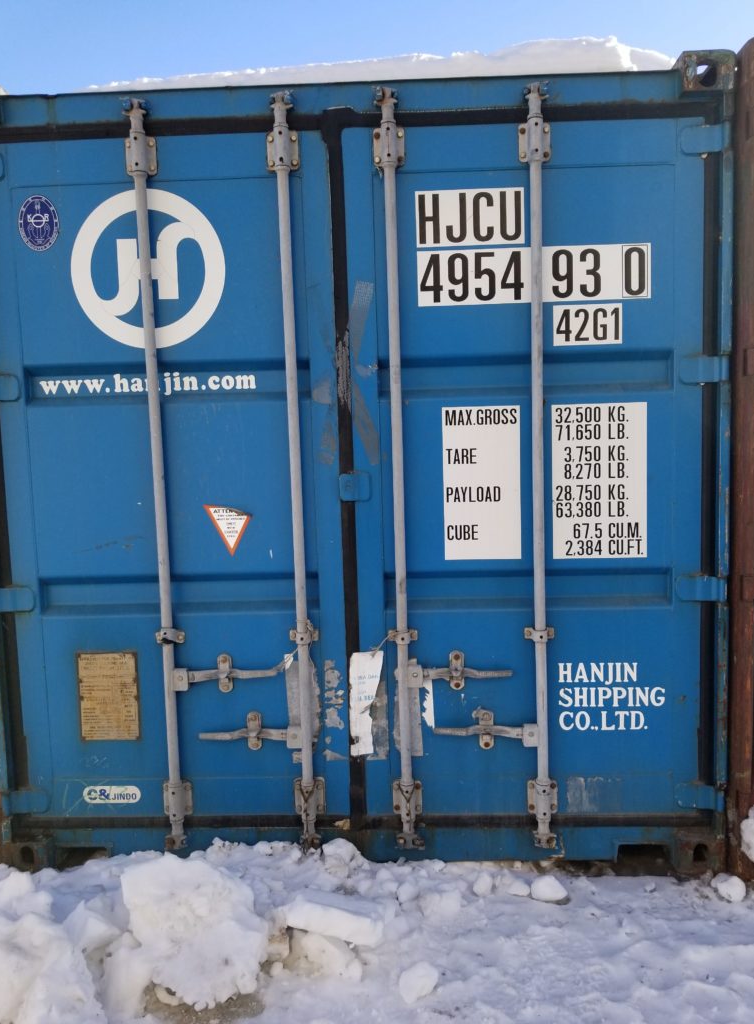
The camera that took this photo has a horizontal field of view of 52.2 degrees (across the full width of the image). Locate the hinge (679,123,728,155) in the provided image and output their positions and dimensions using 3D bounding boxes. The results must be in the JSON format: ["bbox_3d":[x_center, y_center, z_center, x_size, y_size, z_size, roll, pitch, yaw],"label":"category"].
[{"bbox_3d":[1.008,-1.147,2.372,0.146,0.085,0.040,-1,6,2],"label":"hinge"}]

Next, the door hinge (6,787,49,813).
[{"bbox_3d":[-1.208,1.003,2.663,0.154,0.088,0.040,-1,5,2],"label":"door hinge"}]

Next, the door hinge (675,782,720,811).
[{"bbox_3d":[1.070,0.948,2.559,0.147,0.081,0.045,-2,5,1],"label":"door hinge"}]

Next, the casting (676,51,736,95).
[{"bbox_3d":[1.006,-1.333,2.402,0.162,0.118,0.178,-1,5,2],"label":"casting"}]

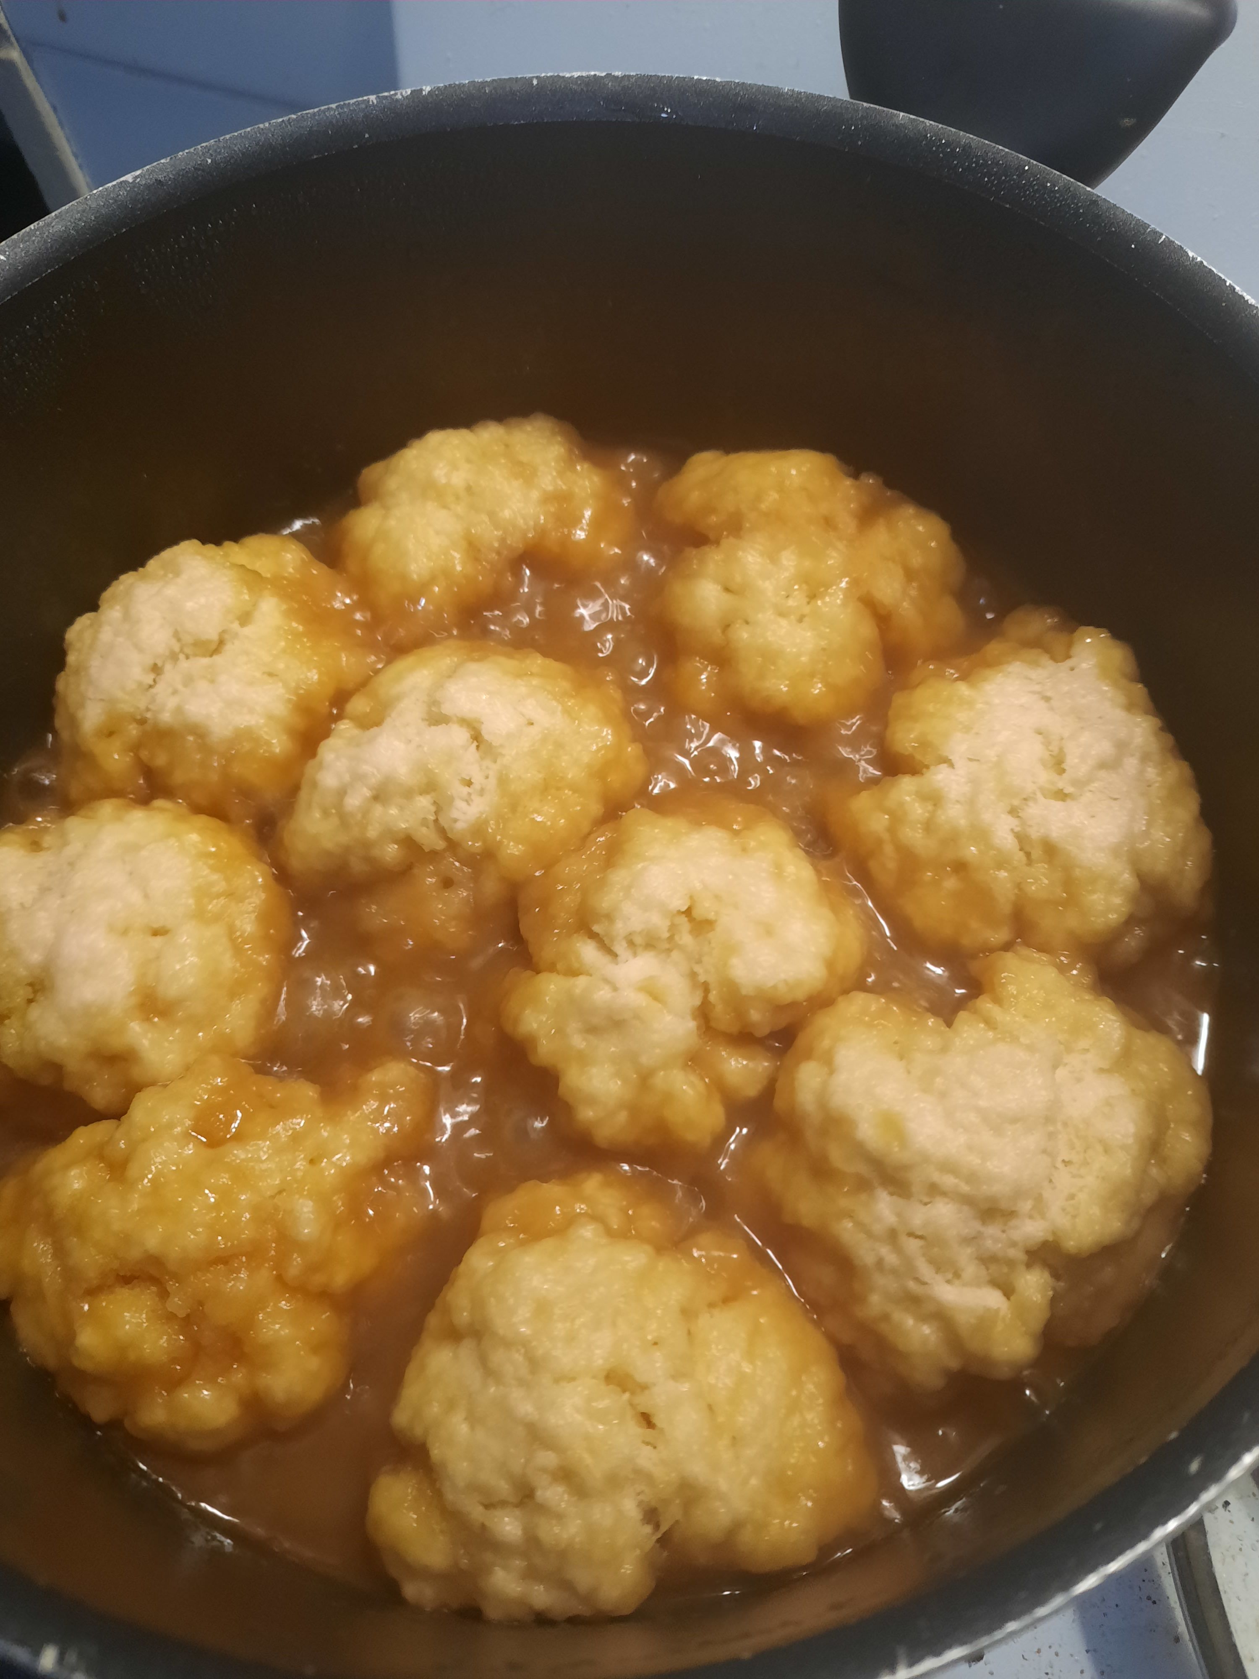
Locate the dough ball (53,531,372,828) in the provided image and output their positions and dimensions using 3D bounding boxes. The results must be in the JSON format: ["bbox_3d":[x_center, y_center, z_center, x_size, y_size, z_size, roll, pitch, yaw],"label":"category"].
[{"bbox_3d":[-0.084,-0.033,0.249,0.063,0.045,0.063,-1,62,2],"label":"dough ball"}]

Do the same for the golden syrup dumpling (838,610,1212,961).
[{"bbox_3d":[0.074,-0.011,0.230,0.066,0.045,0.070,-1,62,2],"label":"golden syrup dumpling"}]

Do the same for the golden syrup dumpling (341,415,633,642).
[{"bbox_3d":[-0.031,-0.068,0.265,0.063,0.042,0.053,-12,62,-4],"label":"golden syrup dumpling"}]

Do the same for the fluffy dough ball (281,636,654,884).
[{"bbox_3d":[-0.031,-0.012,0.236,0.070,0.044,0.055,-17,62,-6],"label":"fluffy dough ball"}]

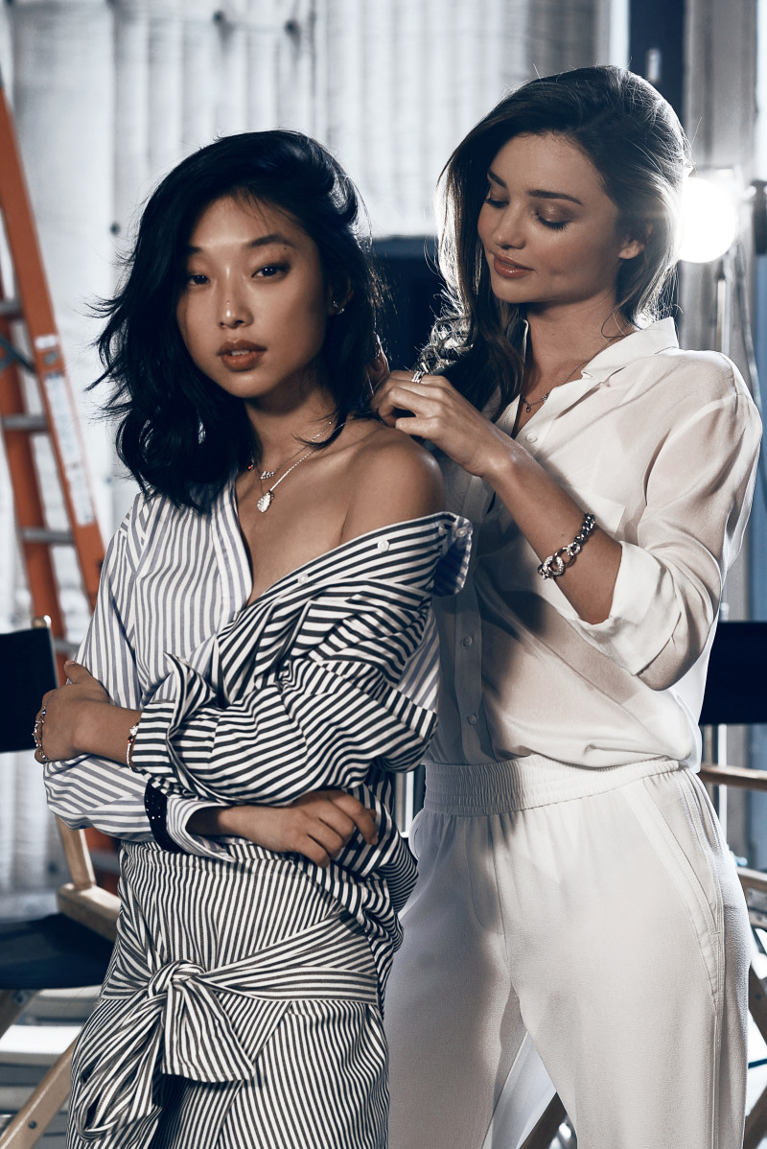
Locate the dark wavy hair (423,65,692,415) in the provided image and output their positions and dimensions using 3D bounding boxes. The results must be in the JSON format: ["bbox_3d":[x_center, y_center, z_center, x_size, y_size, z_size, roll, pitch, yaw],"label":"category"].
[{"bbox_3d":[0.174,-0.336,2.710,0.235,0.345,0.250,3,11,41],"label":"dark wavy hair"}]

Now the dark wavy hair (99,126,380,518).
[{"bbox_3d":[-0.127,-0.225,2.400,0.240,0.325,0.240,-2,4,18],"label":"dark wavy hair"}]

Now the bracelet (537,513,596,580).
[{"bbox_3d":[0.175,-0.029,2.610,0.022,0.074,0.064,41,0,-13],"label":"bracelet"}]

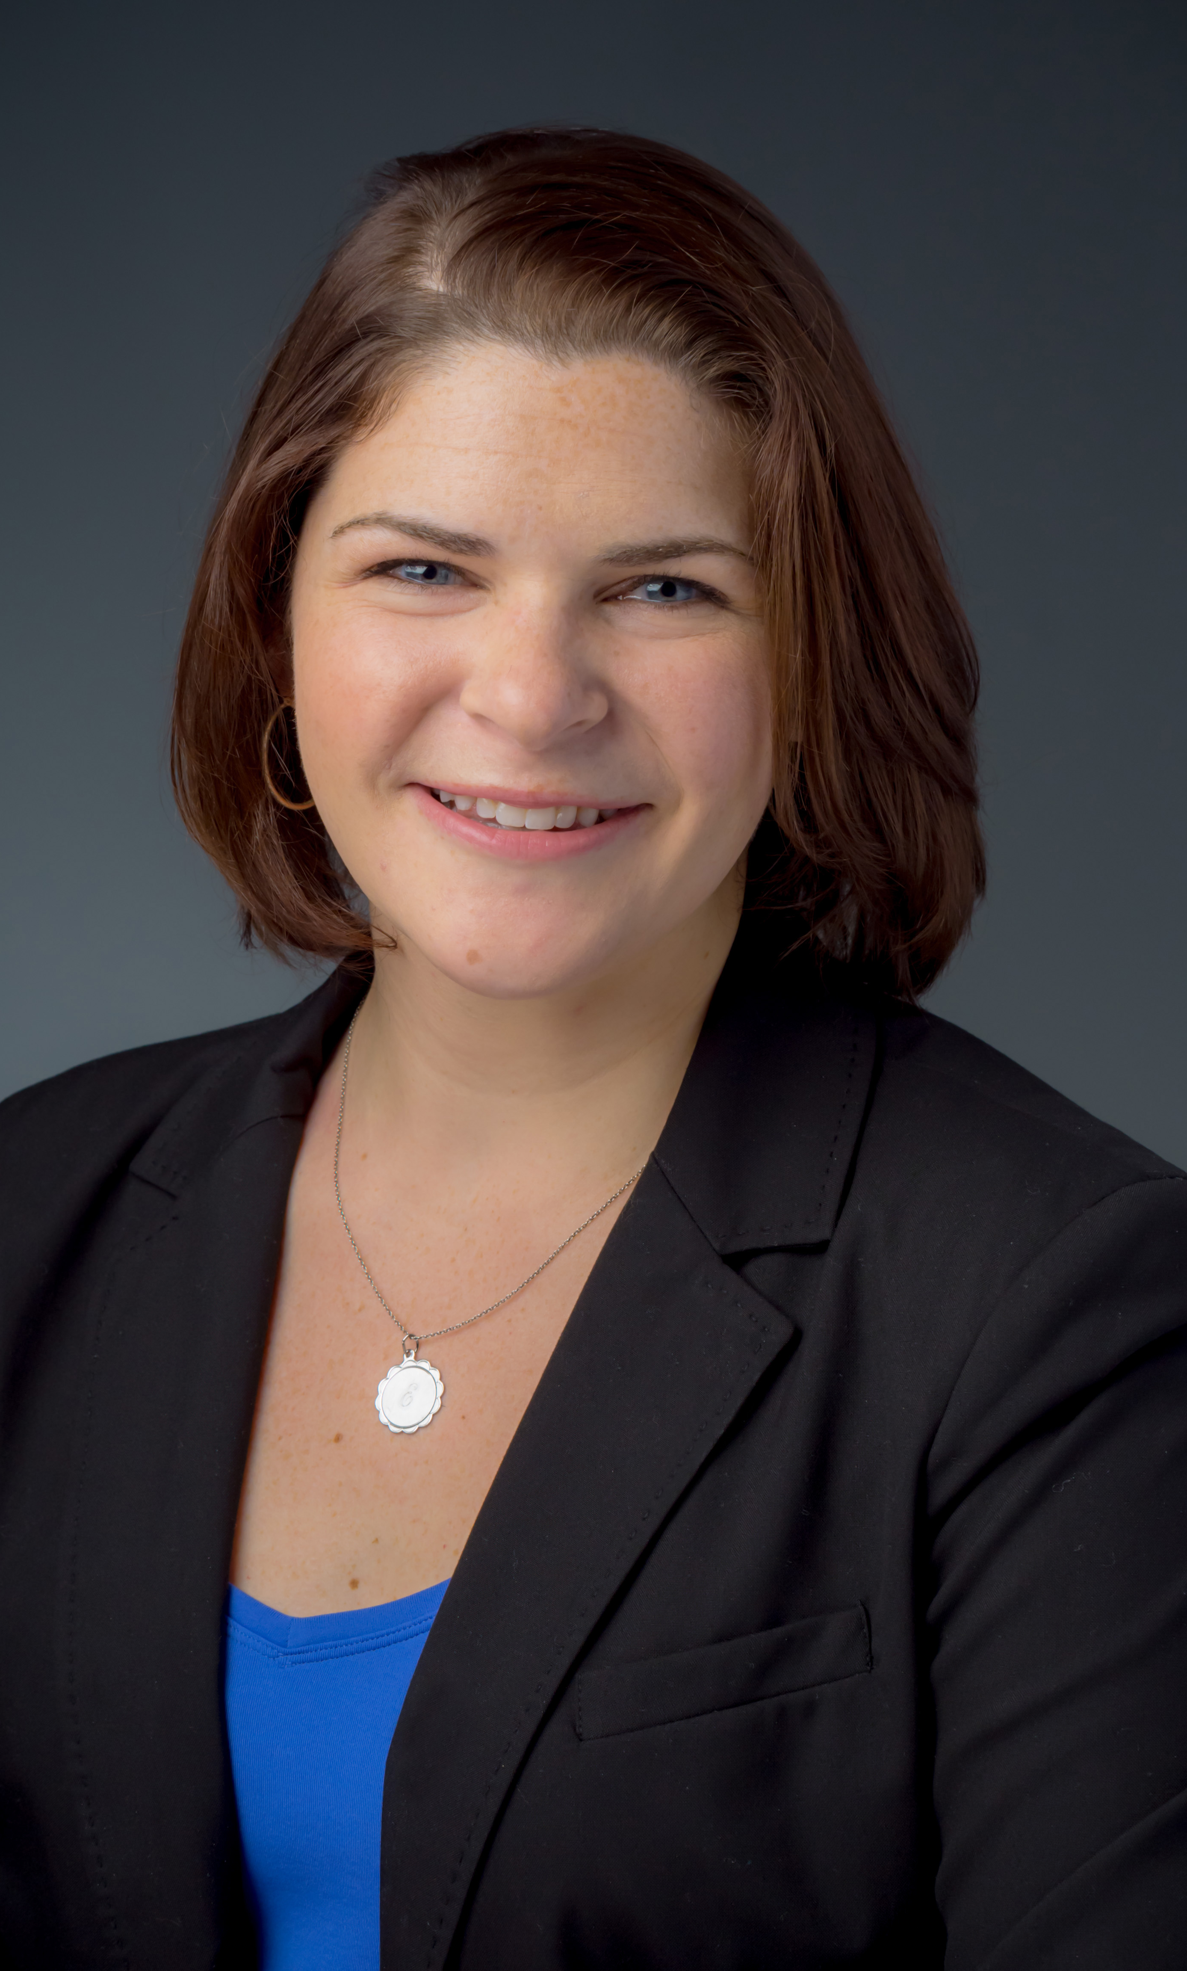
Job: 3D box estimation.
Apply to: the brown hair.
[{"bbox_3d":[-0.004,-0.115,1.985,0.217,0.237,0.212,4,3,5],"label":"brown hair"}]

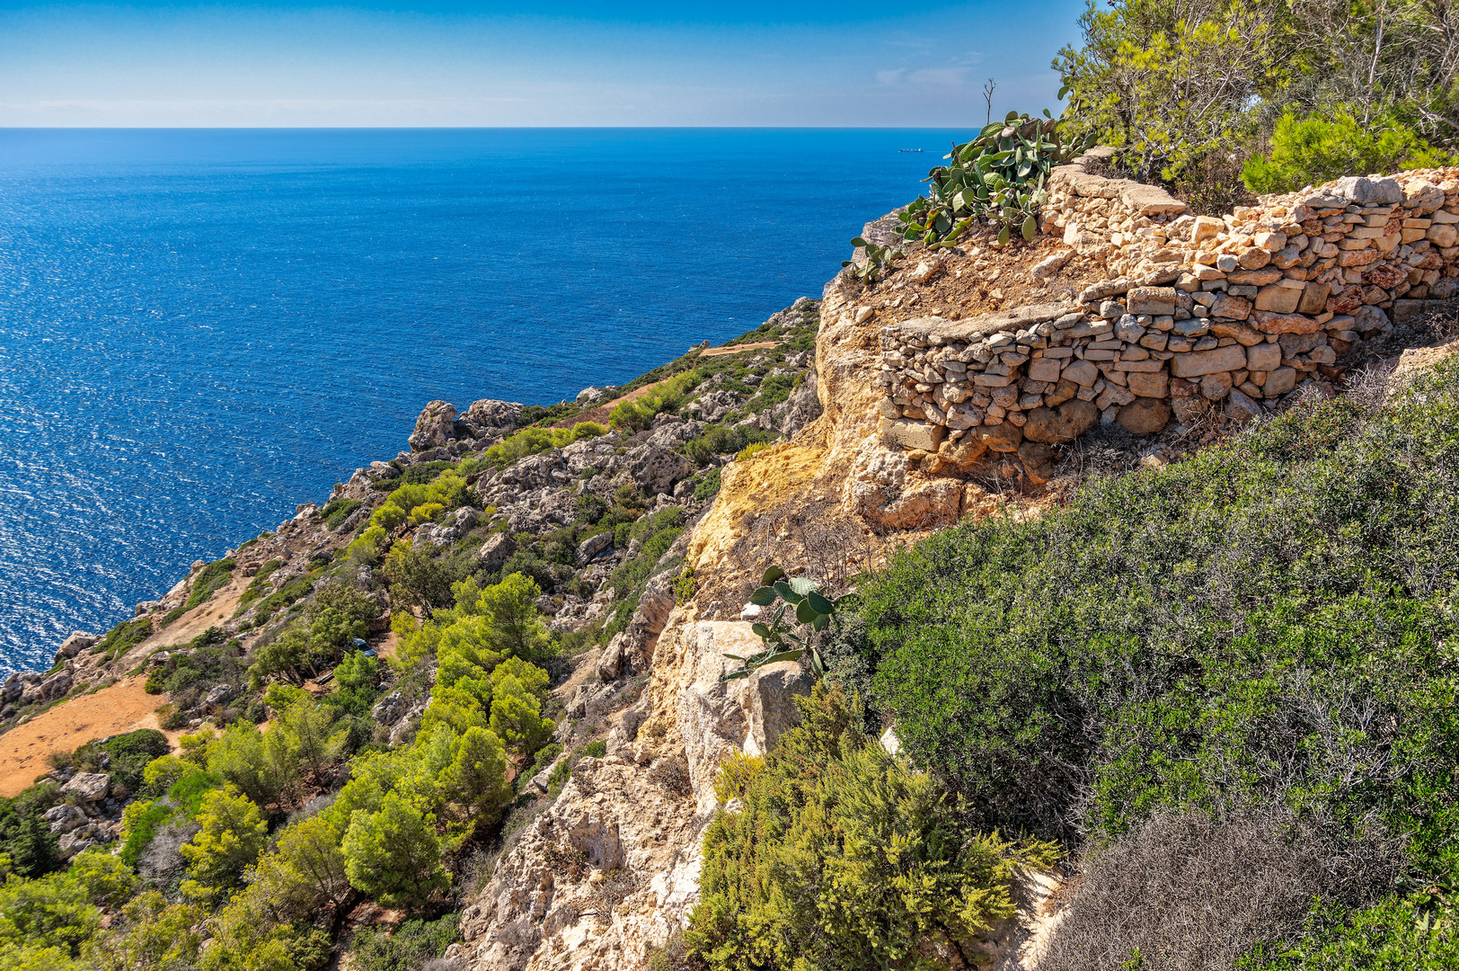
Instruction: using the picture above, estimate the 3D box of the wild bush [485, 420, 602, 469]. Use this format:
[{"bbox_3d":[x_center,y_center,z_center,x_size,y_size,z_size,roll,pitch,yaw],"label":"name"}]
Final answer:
[{"bbox_3d":[-27.617,-5.996,162.000,17.000,4.000,5.500,-16,24,-40],"label":"wild bush"}]

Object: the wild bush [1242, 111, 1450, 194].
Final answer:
[{"bbox_3d":[8.032,-4.278,14.200,2.300,1.200,1.800,7,19,21],"label":"wild bush"}]

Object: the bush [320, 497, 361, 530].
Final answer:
[{"bbox_3d":[-49.703,3.649,140.000,3.800,1.900,6.500,1,18,4],"label":"bush"}]

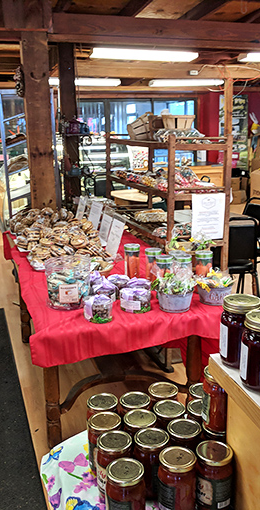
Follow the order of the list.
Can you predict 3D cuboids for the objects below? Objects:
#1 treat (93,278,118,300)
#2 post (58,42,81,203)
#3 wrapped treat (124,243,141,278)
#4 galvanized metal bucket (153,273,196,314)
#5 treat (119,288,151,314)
[{"bbox_3d":[-0.126,0.180,2.595,0.120,0.085,0.120,-1,16,-3],"label":"treat"},{"bbox_3d":[-0.687,-1.215,5.888,0.180,2.440,0.180,-5,16,-17],"label":"post"},{"bbox_3d":[0.013,0.044,3.130,0.095,0.225,0.095,-1,16,0],"label":"wrapped treat"},{"bbox_3d":[0.186,0.152,2.085,0.165,0.150,0.150,0,14,0],"label":"galvanized metal bucket"},{"bbox_3d":[0.030,0.232,2.691,0.152,0.100,0.152,-1,16,1],"label":"treat"}]

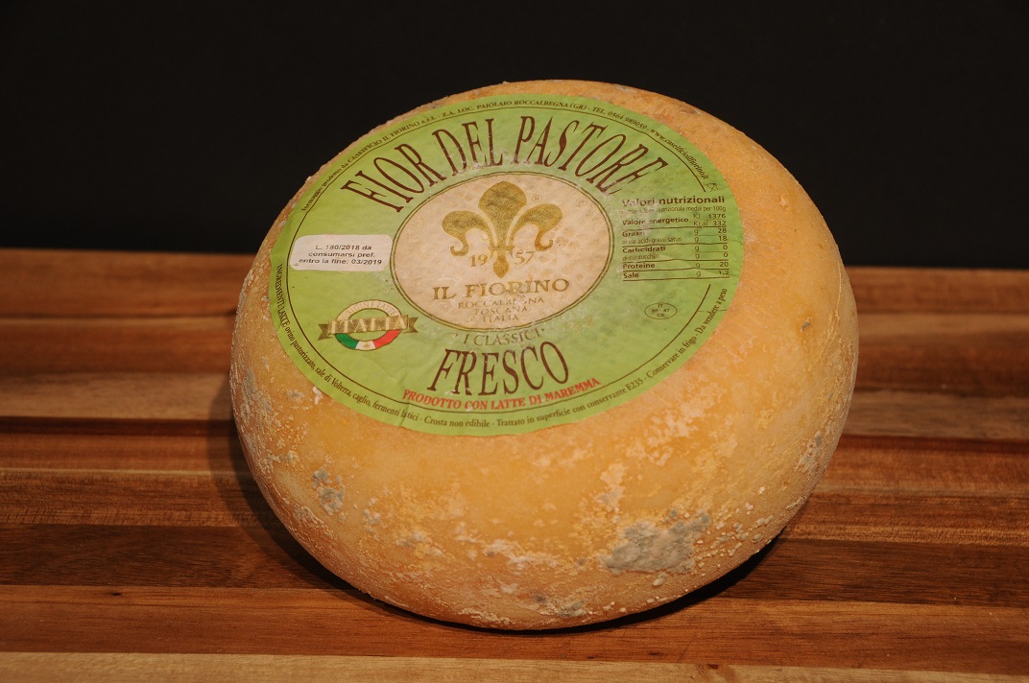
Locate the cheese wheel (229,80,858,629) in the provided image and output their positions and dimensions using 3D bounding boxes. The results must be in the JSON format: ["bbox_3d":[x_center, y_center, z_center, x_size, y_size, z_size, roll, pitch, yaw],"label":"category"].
[{"bbox_3d":[0.008,0.001,0.719,0.188,0.084,0.188,-4,47,4],"label":"cheese wheel"}]

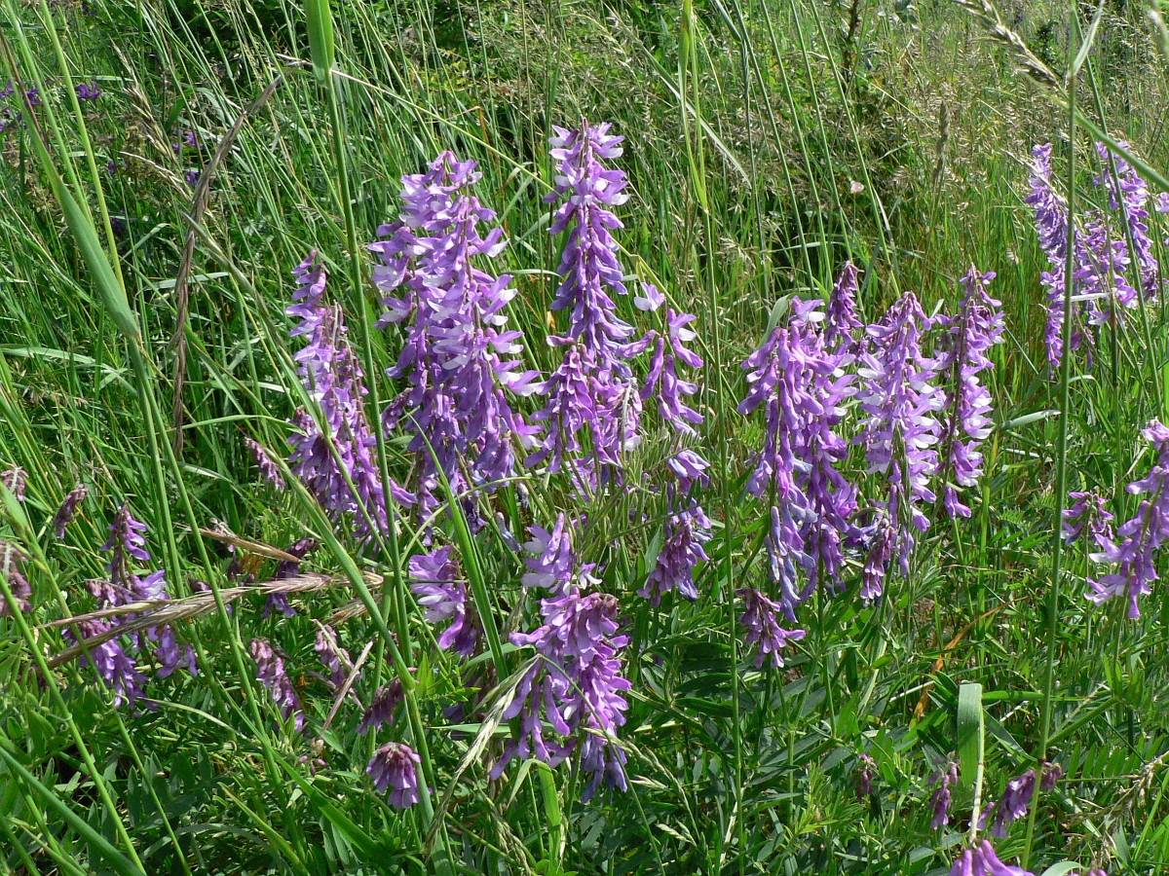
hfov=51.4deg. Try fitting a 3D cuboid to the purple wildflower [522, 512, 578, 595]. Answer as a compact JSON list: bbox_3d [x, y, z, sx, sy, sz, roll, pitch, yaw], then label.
[{"bbox_3d":[-0.016,0.053,0.550,0.025,0.032,0.022,0,18,0],"label":"purple wildflower"}]

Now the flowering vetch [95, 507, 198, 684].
[{"bbox_3d":[-0.234,0.083,0.650,0.052,0.085,0.042,0,18,0],"label":"flowering vetch"}]

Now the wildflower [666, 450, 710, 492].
[{"bbox_3d":[0.050,0.016,0.590,0.021,0.017,0.018,0,18,0],"label":"wildflower"}]

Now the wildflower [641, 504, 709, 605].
[{"bbox_3d":[0.044,0.058,0.600,0.035,0.044,0.029,0,18,0],"label":"wildflower"}]

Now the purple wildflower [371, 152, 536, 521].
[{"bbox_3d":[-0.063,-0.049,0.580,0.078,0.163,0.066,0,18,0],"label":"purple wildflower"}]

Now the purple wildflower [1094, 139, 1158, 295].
[{"bbox_3d":[0.410,-0.166,0.920,0.047,0.110,0.043,0,18,0],"label":"purple wildflower"}]

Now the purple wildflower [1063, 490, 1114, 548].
[{"bbox_3d":[0.282,0.045,0.680,0.029,0.026,0.026,0,18,0],"label":"purple wildflower"}]

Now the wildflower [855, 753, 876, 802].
[{"bbox_3d":[0.130,0.157,0.560,0.009,0.021,0.009,0,18,0],"label":"wildflower"}]

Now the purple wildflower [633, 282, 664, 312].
[{"bbox_3d":[0.032,-0.070,0.600,0.015,0.012,0.012,0,18,0],"label":"purple wildflower"}]

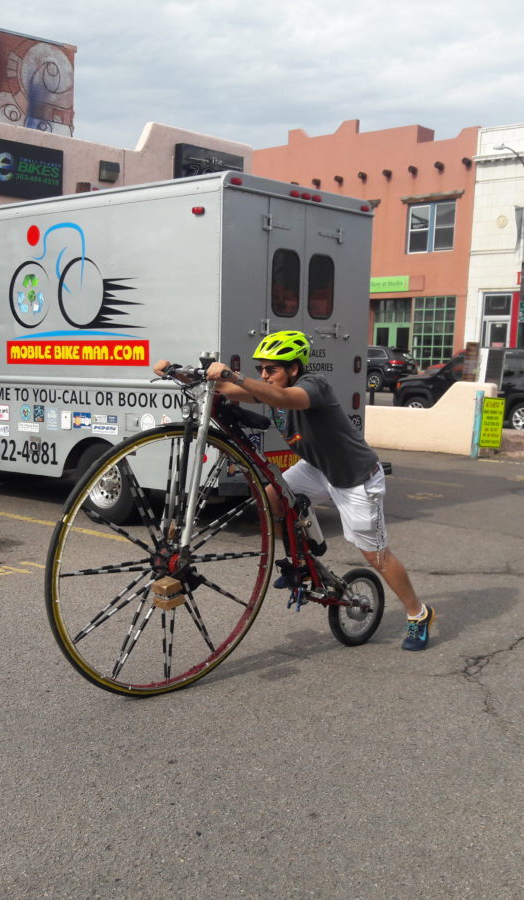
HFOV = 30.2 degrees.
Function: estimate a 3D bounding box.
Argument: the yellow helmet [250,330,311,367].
[{"bbox_3d":[0.100,-0.494,4.720,0.285,0.175,0.215,-7,9,-27],"label":"yellow helmet"}]

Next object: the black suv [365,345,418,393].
[{"bbox_3d":[3.643,-3.199,37.869,4.820,1.760,1.940,5,7,39],"label":"black suv"}]

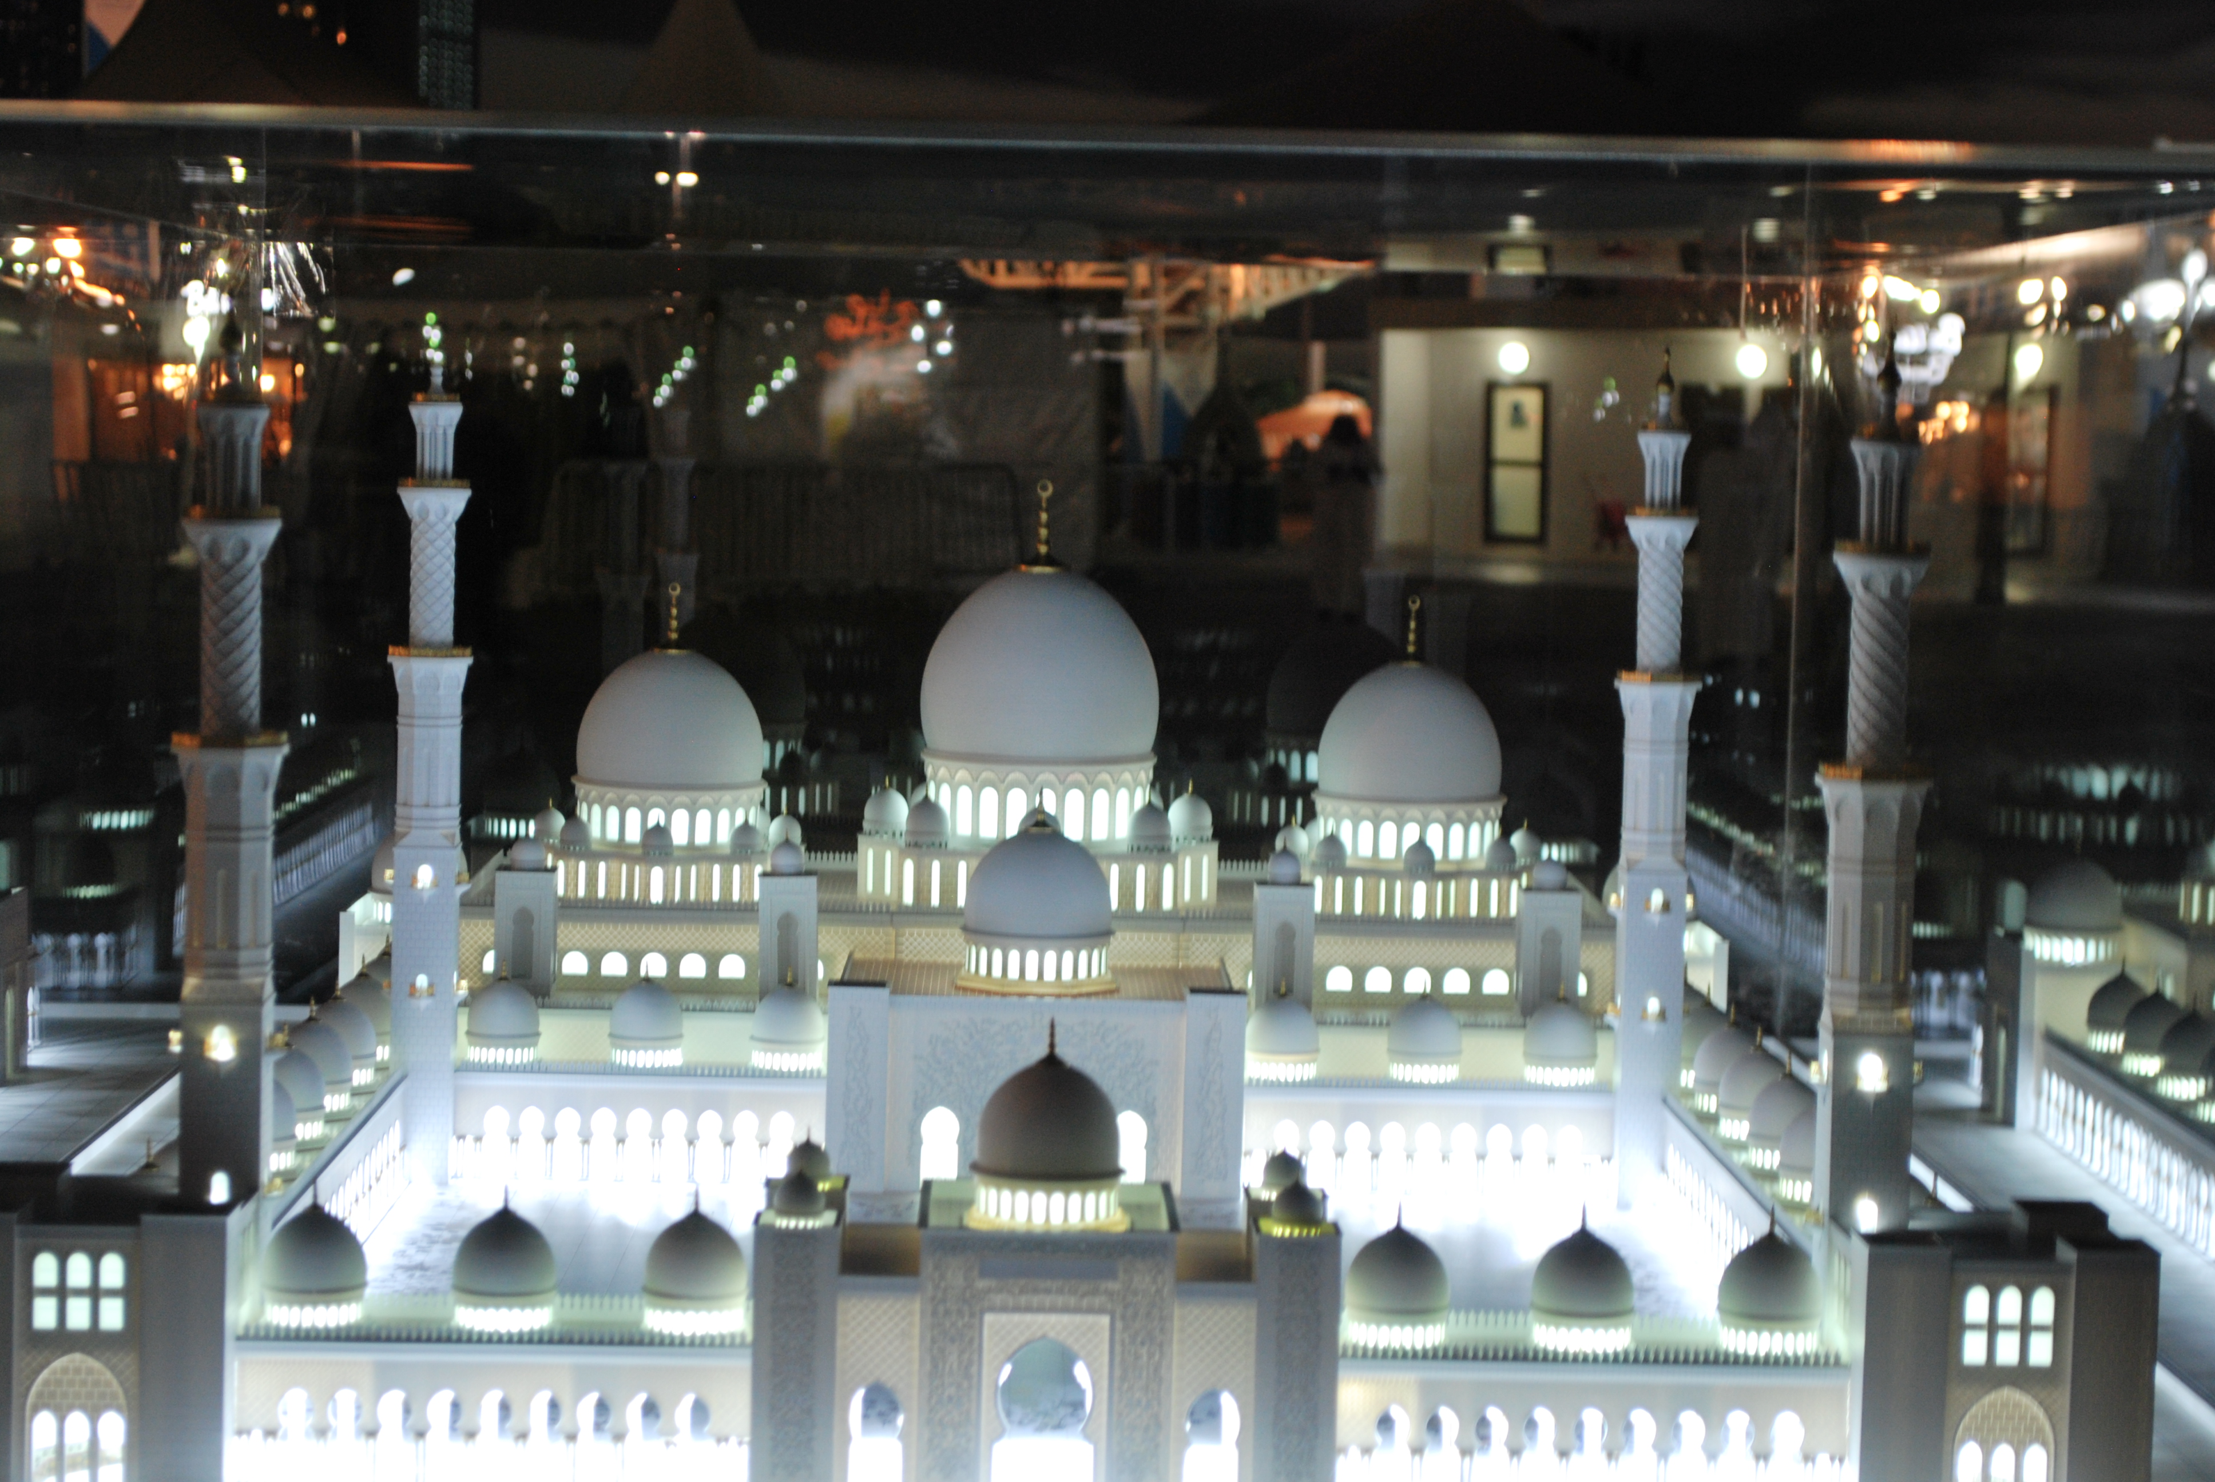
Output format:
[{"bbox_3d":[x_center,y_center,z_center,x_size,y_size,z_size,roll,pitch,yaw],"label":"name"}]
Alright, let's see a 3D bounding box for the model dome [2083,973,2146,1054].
[{"bbox_3d":[0.960,0.254,4.195,0.067,0.076,0.067,1,4,-1],"label":"model dome"}]

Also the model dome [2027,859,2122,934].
[{"bbox_3d":[0.972,0.153,4.455,0.096,0.070,0.096,1,4,-1],"label":"model dome"}]

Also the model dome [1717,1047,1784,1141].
[{"bbox_3d":[0.410,0.220,2.790,0.050,0.055,0.050,1,4,-1],"label":"model dome"}]

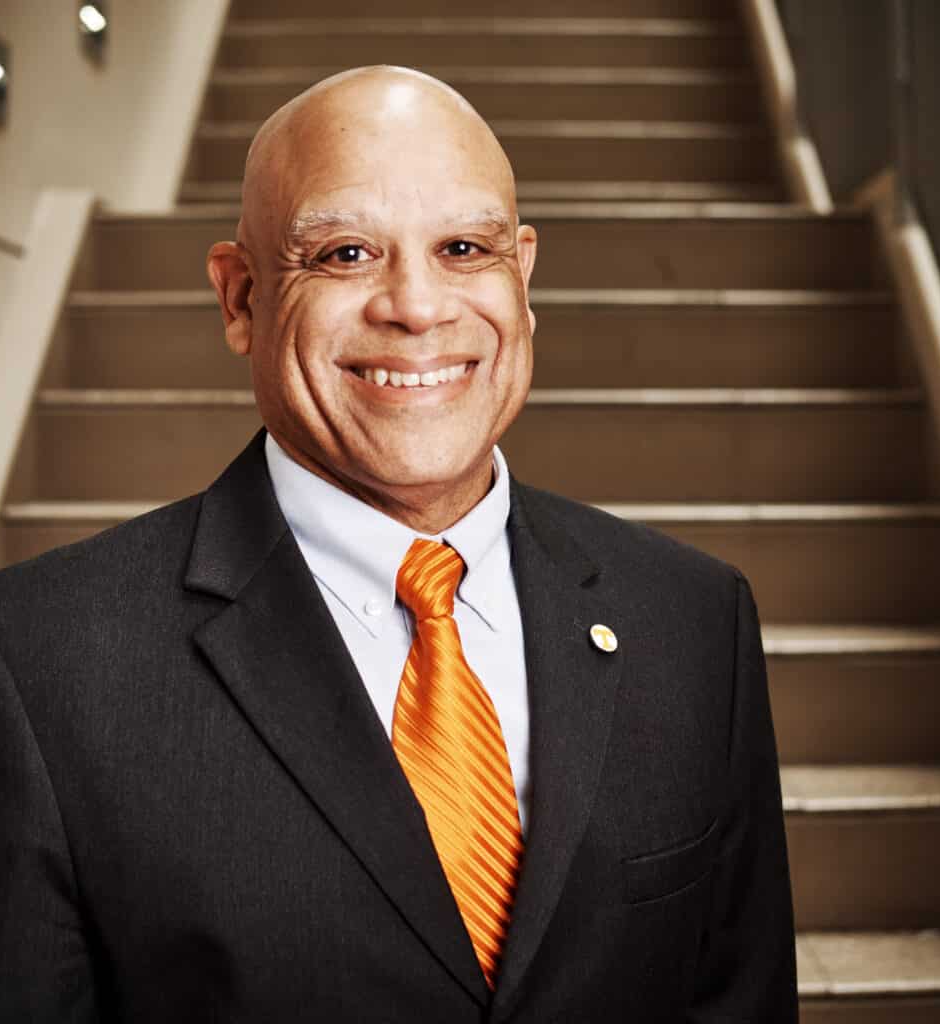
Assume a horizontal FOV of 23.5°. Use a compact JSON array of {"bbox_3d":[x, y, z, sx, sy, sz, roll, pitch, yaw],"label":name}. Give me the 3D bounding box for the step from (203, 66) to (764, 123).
[{"bbox_3d":[0.037,-1.106,6.219,1.505,0.187,0.282,0,2,0],"label":"step"}]

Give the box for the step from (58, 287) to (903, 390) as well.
[{"bbox_3d":[0.020,-0.307,4.183,1.505,0.187,0.282,0,2,0],"label":"step"}]

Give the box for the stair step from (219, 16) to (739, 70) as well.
[{"bbox_3d":[0.039,-1.297,6.481,1.505,0.187,0.282,0,2,0],"label":"stair step"}]

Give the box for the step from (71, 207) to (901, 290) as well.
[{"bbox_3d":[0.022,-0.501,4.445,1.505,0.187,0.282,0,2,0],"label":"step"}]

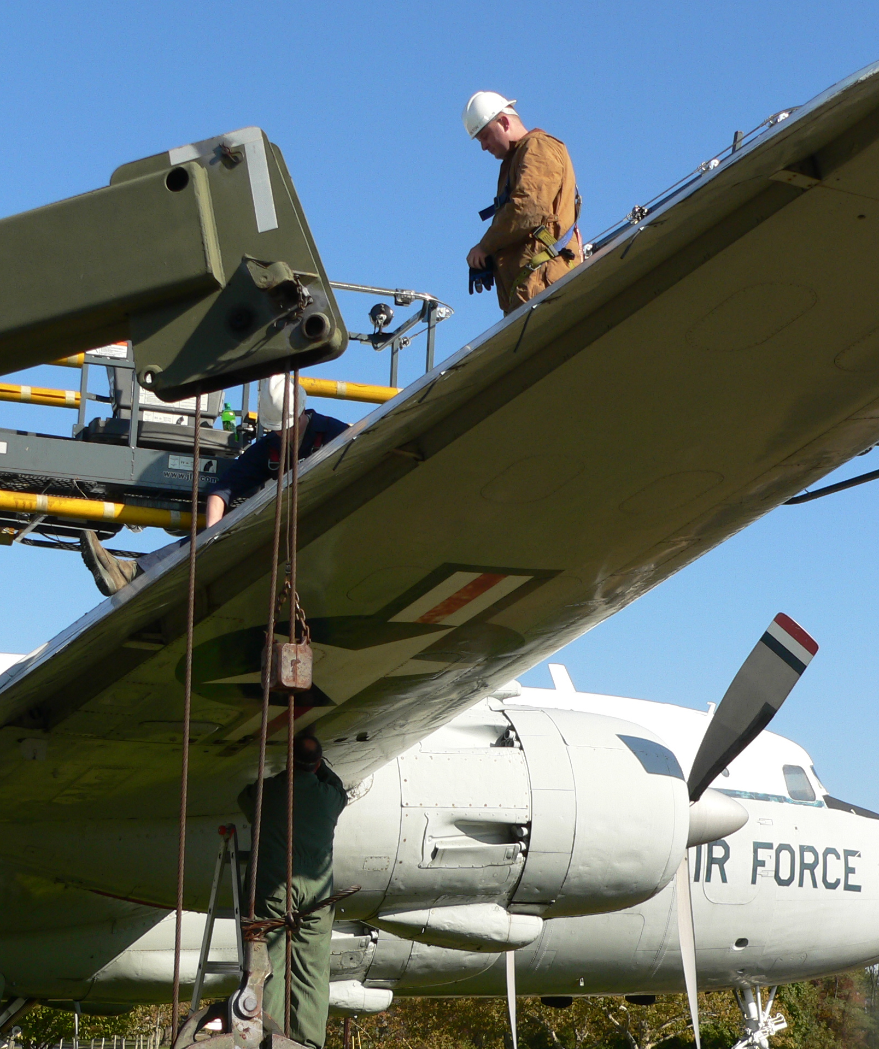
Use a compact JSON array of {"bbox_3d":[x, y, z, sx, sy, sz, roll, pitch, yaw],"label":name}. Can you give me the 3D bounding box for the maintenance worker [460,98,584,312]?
[{"bbox_3d":[0.379,-1.134,9.330,0.540,1.780,0.580,-2,-13,6],"label":"maintenance worker"}]

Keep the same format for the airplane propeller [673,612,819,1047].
[{"bbox_3d":[1.916,2.580,15.240,0.850,3.250,3.600,5,-14,-22],"label":"airplane propeller"}]

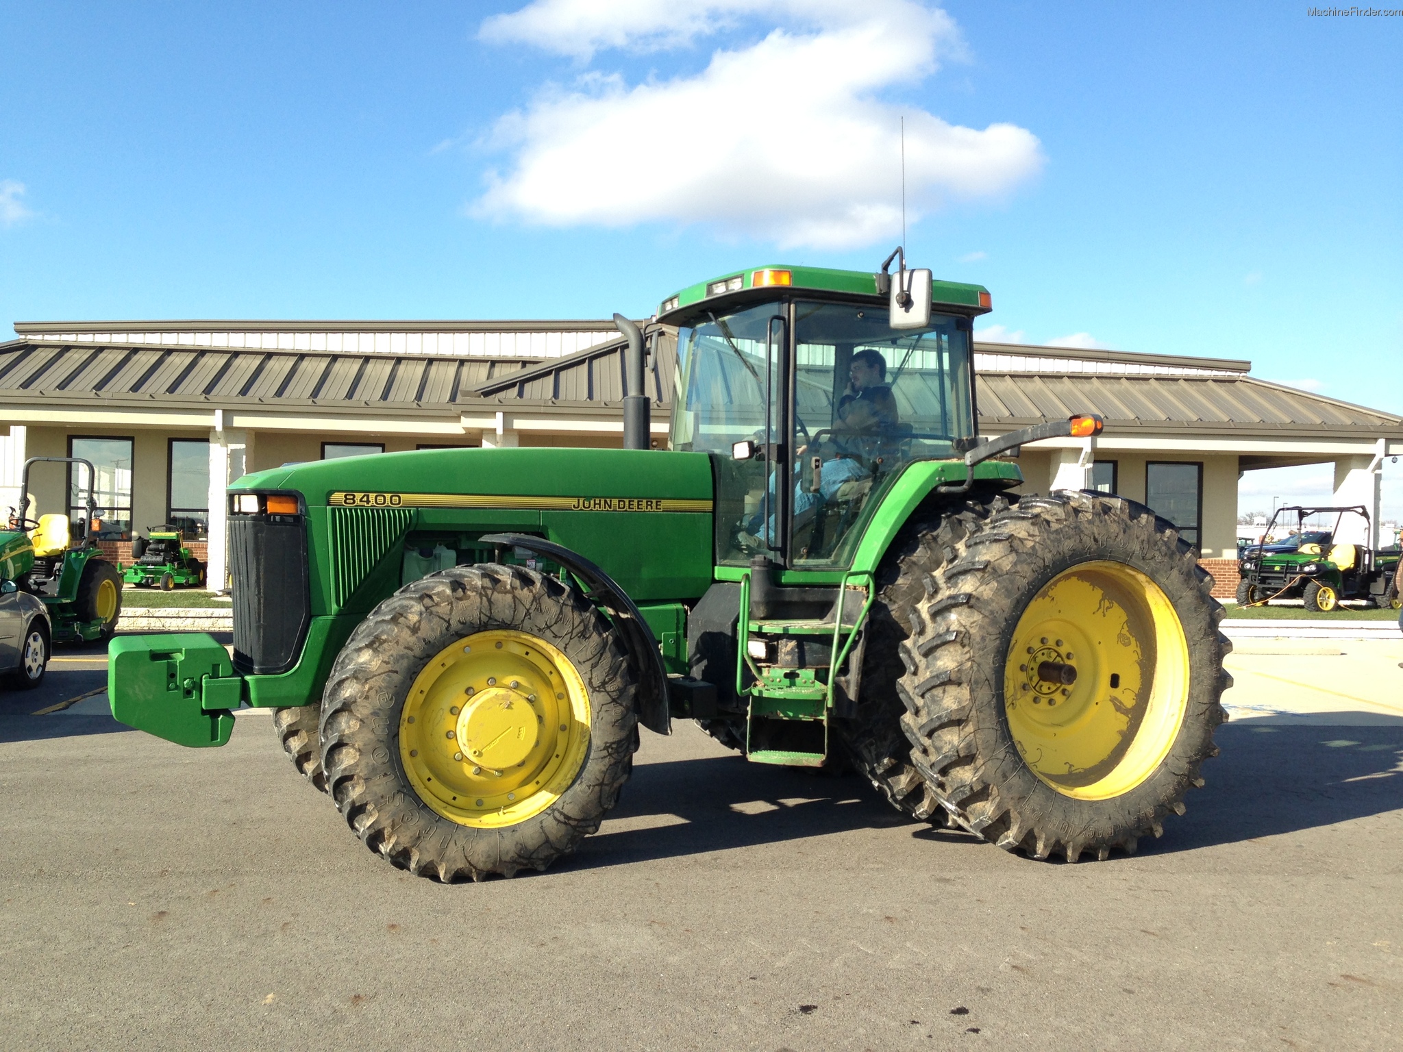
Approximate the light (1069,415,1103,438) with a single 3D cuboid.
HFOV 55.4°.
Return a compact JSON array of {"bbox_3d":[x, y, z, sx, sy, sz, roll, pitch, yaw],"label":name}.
[{"bbox_3d":[1.904,-0.494,6.629,0.075,0.105,0.170,0,2,-34],"label":"light"}]

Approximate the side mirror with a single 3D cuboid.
[{"bbox_3d":[1.109,-1.205,7.086,0.210,0.305,0.080,2,-5,29],"label":"side mirror"}]

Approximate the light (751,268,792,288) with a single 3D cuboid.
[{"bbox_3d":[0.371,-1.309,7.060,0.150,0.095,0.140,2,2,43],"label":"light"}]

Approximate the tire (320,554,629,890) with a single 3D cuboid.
[{"bbox_3d":[-1.035,0.930,6.377,1.470,1.460,0.400,0,1,-26],"label":"tire"}]

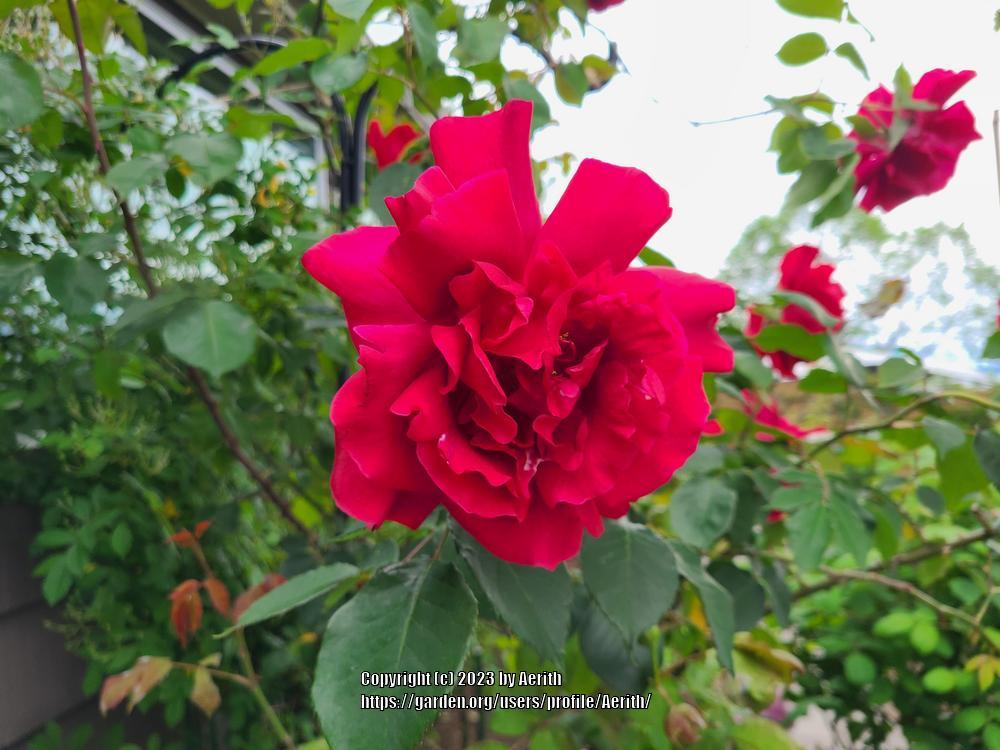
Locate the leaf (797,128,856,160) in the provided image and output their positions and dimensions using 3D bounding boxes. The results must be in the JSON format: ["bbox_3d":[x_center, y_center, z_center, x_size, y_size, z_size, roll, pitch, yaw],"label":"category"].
[{"bbox_3d":[0.241,-0.170,0.555,0.040,0.024,0.009,19,-29,14],"label":"leaf"}]

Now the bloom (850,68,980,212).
[{"bbox_3d":[0.321,-0.181,0.580,0.105,0.105,0.065,-2,-4,30],"label":"bloom"}]

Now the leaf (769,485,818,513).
[{"bbox_3d":[0.206,0.087,0.530,0.035,0.022,0.009,-7,-30,0],"label":"leaf"}]

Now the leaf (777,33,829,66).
[{"bbox_3d":[0.234,-0.251,0.580,0.040,0.027,0.009,-7,23,0],"label":"leaf"}]

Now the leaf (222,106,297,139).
[{"bbox_3d":[-0.191,-0.202,0.600,0.056,0.032,0.014,4,37,-3],"label":"leaf"}]

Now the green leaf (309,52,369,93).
[{"bbox_3d":[-0.107,-0.201,0.500,0.038,0.026,0.009,-14,-25,0],"label":"green leaf"}]

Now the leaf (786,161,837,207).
[{"bbox_3d":[0.257,-0.158,0.620,0.053,0.034,0.013,-36,12,24],"label":"leaf"}]

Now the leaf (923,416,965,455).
[{"bbox_3d":[0.351,0.048,0.595,0.025,0.035,0.009,-29,-17,-17],"label":"leaf"}]

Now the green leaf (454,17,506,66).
[{"bbox_3d":[-0.018,-0.302,0.680,0.046,0.050,0.013,0,-17,0],"label":"green leaf"}]

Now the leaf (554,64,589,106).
[{"bbox_3d":[0.067,-0.271,0.700,0.032,0.044,0.012,-9,17,3],"label":"leaf"}]

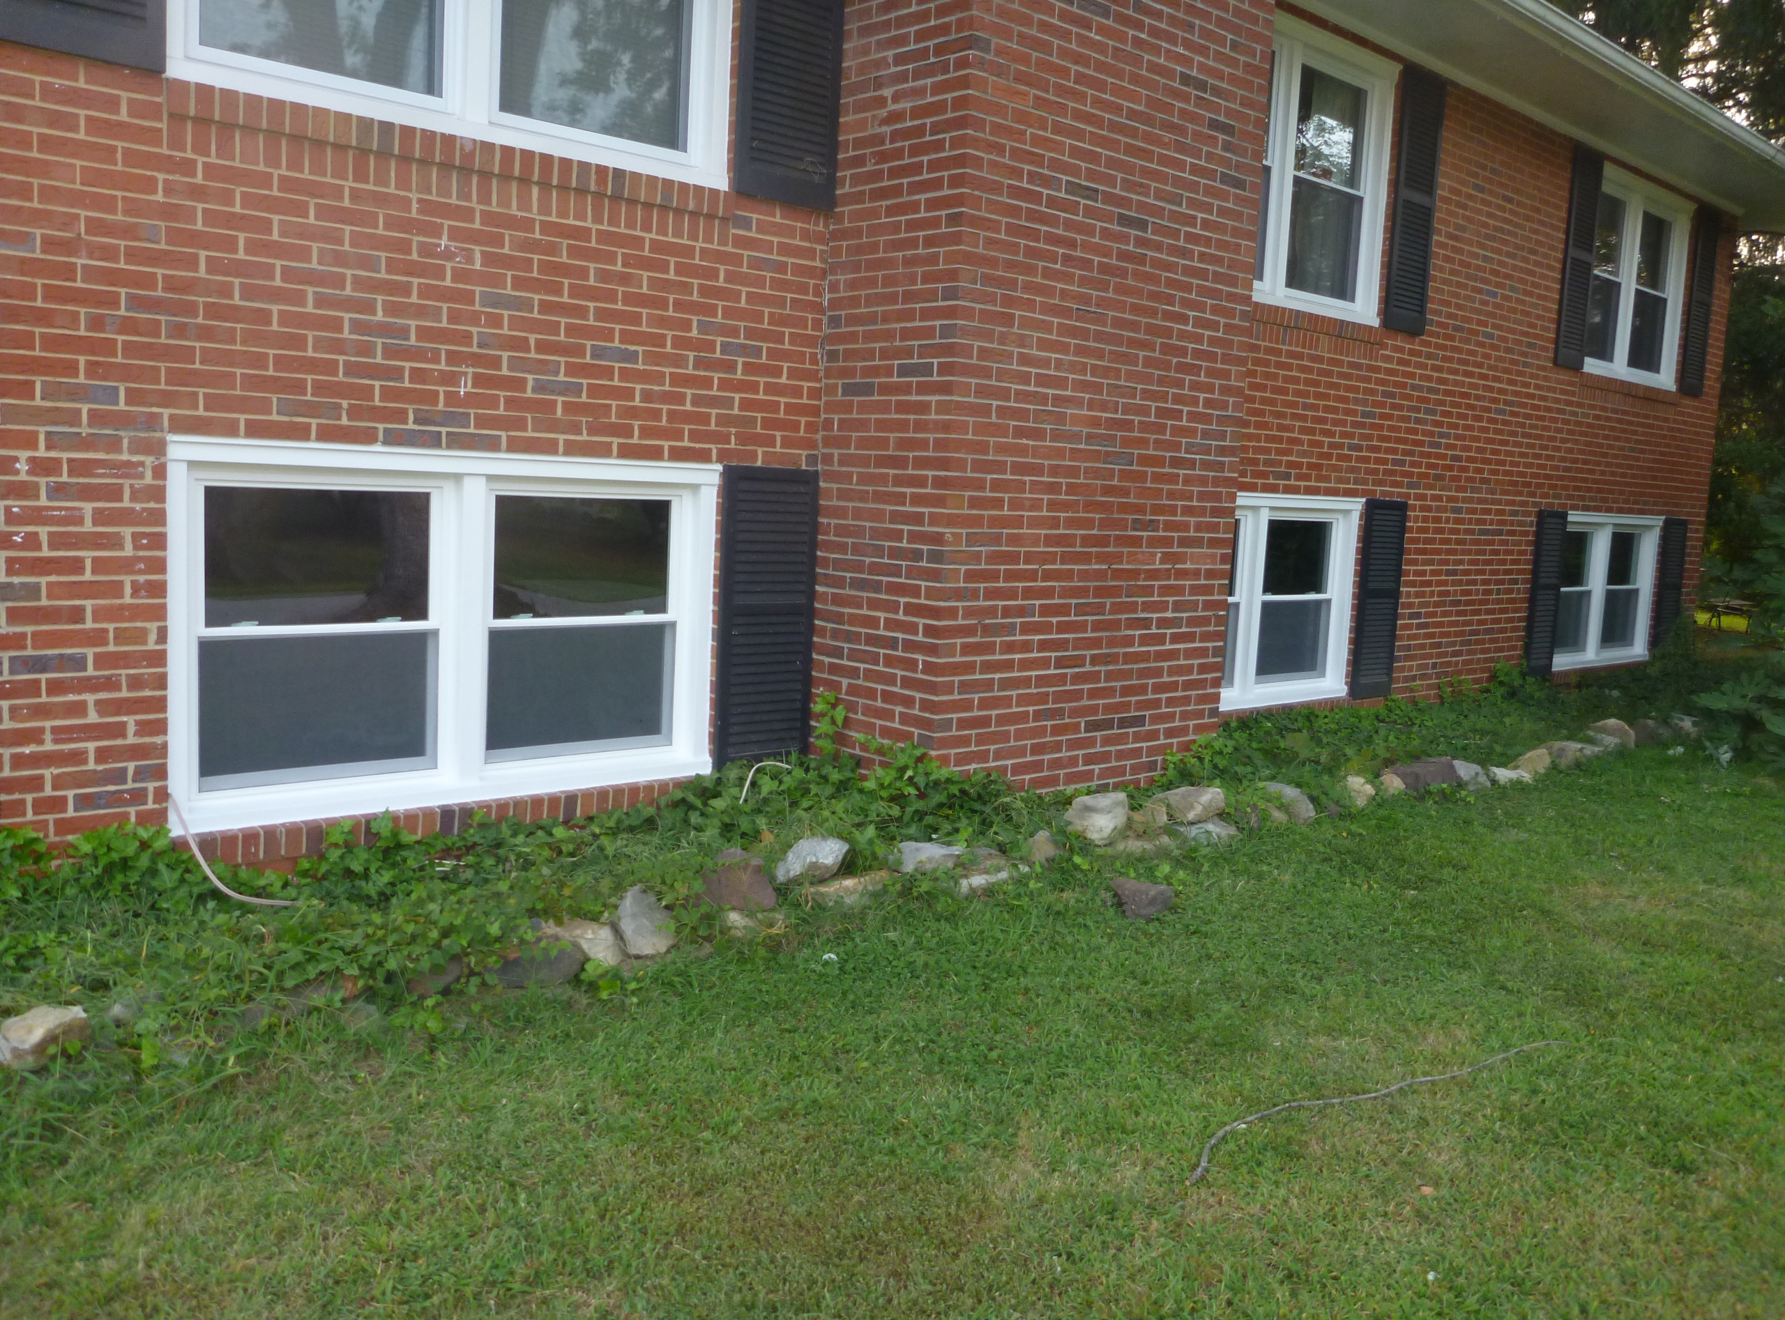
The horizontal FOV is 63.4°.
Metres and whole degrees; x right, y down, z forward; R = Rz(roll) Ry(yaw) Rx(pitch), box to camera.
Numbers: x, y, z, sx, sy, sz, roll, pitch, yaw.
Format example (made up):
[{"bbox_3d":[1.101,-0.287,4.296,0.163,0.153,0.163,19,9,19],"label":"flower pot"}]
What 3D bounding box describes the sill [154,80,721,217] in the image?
[{"bbox_3d":[-1.346,-1.653,4.773,1.965,0.100,0.110,-4,9,-42],"label":"sill"}]

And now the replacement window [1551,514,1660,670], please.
[{"bbox_3d":[5.609,-0.547,11.348,1.940,1.190,0.120,-4,9,-42],"label":"replacement window"}]

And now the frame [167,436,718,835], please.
[{"bbox_3d":[-1.423,-0.105,4.944,1.965,1.195,0.120,-4,9,-42],"label":"frame"}]

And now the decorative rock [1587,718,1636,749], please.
[{"bbox_3d":[4.384,0.449,8.805,0.273,0.168,0.205,-4,9,-42],"label":"decorative rock"}]

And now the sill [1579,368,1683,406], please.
[{"bbox_3d":[5.557,-2.052,10.944,1.909,0.106,0.110,-4,9,-42],"label":"sill"}]

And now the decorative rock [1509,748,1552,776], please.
[{"bbox_3d":[3.435,0.549,7.773,0.213,0.140,0.160,-4,9,-42],"label":"decorative rock"}]

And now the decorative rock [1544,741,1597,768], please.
[{"bbox_3d":[3.851,0.538,8.212,0.330,0.140,0.240,-4,9,-42],"label":"decorative rock"}]

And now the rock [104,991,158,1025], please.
[{"bbox_3d":[-1.768,0.808,3.353,0.140,0.085,0.110,-4,9,-42],"label":"rock"}]

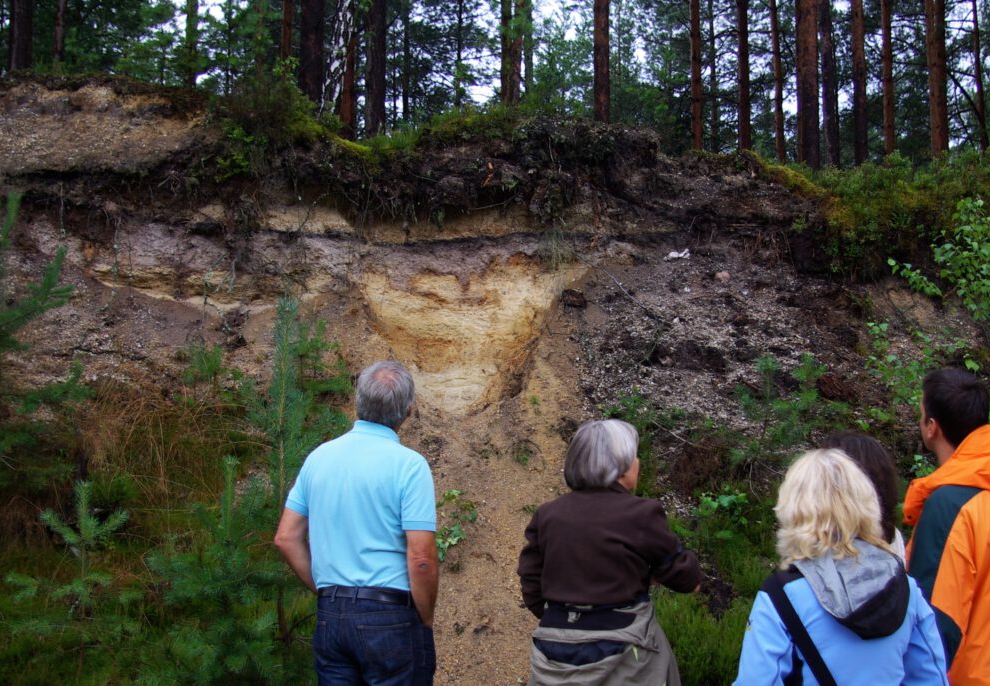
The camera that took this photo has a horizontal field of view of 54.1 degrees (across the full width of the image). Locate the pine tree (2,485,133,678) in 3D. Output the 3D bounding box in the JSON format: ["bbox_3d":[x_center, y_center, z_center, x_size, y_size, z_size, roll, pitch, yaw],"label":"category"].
[{"bbox_3d":[-2.010,1.120,4.600,0.600,0.920,0.600,0,-2,0],"label":"pine tree"}]

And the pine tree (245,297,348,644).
[{"bbox_3d":[-1.020,0.660,5.000,0.540,1.780,0.540,0,-2,0],"label":"pine tree"}]

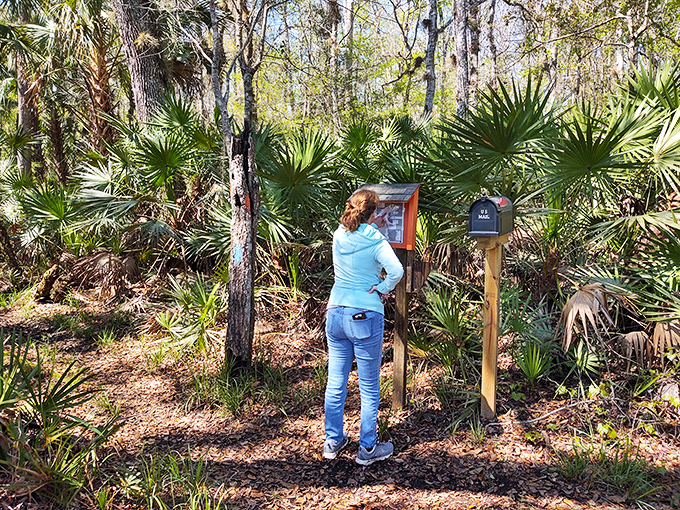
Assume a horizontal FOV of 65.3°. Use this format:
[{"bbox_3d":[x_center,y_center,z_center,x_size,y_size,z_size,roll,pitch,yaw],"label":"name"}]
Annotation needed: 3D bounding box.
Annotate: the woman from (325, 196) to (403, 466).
[{"bbox_3d":[0.169,0.424,3.337,0.480,1.680,0.500,3,8,25],"label":"woman"}]

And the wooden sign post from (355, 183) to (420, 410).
[{"bbox_3d":[0.334,0.328,3.970,0.460,1.715,0.320,3,8,25],"label":"wooden sign post"}]

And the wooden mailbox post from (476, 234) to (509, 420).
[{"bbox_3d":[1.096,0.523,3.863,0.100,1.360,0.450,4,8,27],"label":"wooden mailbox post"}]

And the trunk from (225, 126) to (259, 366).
[{"bbox_3d":[-0.895,-0.034,4.903,0.280,2.200,0.280,0,7,0],"label":"trunk"}]

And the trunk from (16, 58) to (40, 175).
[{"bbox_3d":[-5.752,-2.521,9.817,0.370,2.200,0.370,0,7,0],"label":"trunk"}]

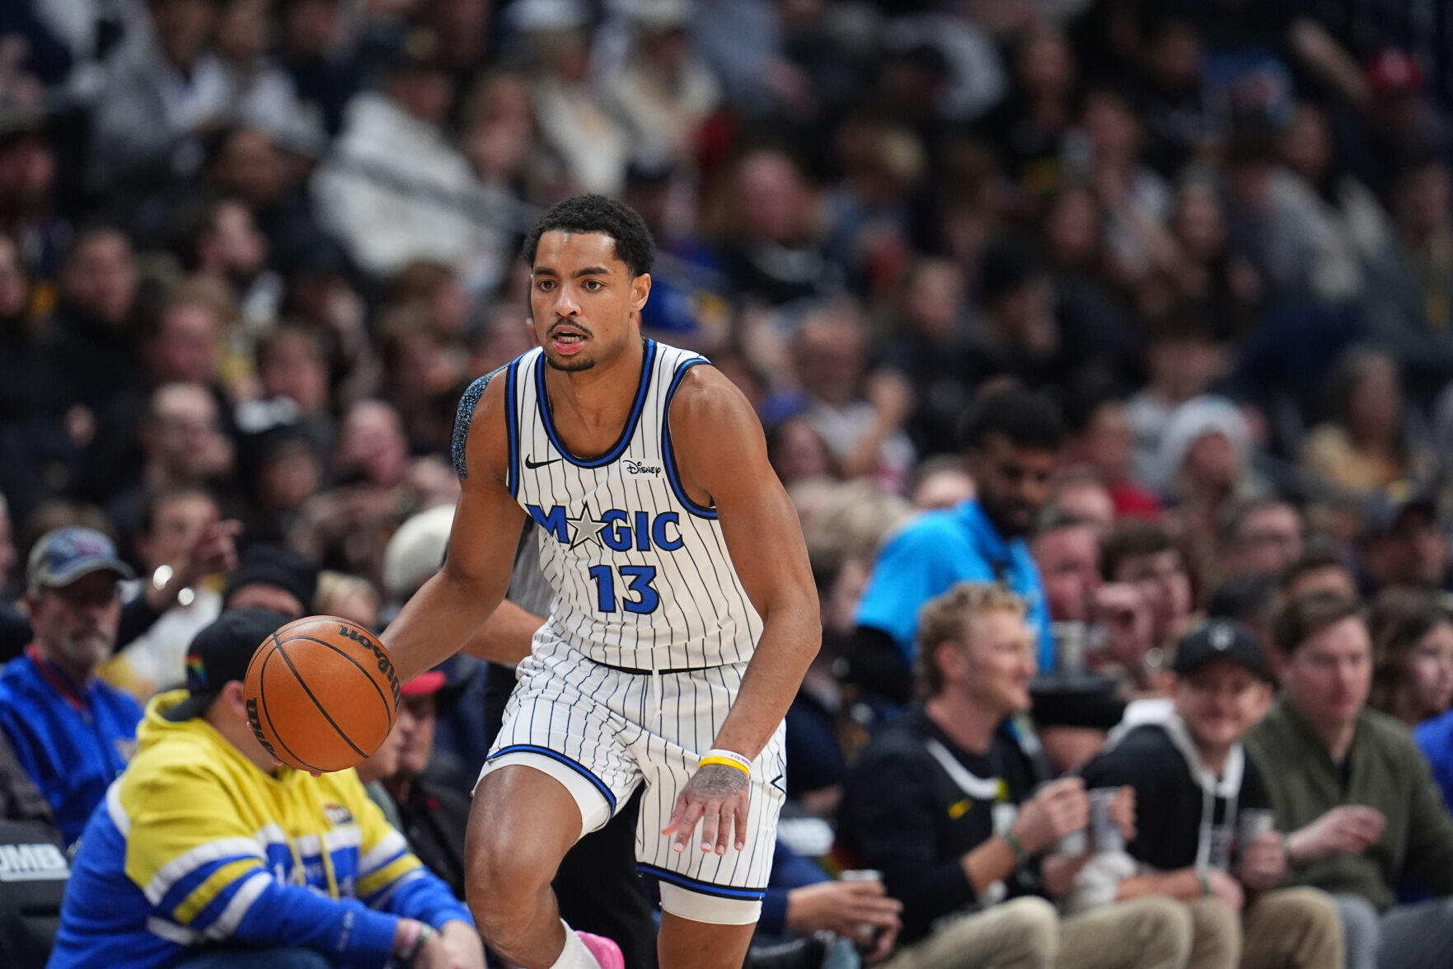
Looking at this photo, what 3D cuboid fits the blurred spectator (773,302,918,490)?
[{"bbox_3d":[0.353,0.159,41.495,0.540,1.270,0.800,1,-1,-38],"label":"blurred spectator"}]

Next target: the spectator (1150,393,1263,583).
[{"bbox_3d":[1.289,0.398,40.397,0.520,1.250,0.800,1,-1,-40],"label":"spectator"}]

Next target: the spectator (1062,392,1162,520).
[{"bbox_3d":[1.036,0.403,38.359,0.720,1.250,0.530,-1,-2,45],"label":"spectator"}]

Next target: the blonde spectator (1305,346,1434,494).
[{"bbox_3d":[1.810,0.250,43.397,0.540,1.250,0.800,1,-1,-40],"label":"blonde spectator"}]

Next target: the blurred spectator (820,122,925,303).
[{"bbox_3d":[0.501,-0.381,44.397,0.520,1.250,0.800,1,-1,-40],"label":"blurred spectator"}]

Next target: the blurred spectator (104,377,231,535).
[{"bbox_3d":[-1.225,0.388,38.200,0.540,1.270,0.800,1,-1,-42],"label":"blurred spectator"}]

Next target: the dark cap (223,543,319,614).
[{"bbox_3d":[-0.875,0.180,31.000,0.190,0.150,0.220,0,-2,8],"label":"dark cap"}]

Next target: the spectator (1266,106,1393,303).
[{"bbox_3d":[1.767,-0.473,46.700,0.550,1.270,0.800,1,-1,-42],"label":"spectator"}]

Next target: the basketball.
[{"bbox_3d":[-0.617,0.320,24.650,0.240,0.240,0.240,0,-1,0],"label":"basketball"}]

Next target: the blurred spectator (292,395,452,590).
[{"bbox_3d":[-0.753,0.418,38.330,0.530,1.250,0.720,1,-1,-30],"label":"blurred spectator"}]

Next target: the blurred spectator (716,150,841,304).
[{"bbox_3d":[0.203,-0.267,42.323,0.530,1.250,0.720,1,-1,-25],"label":"blurred spectator"}]

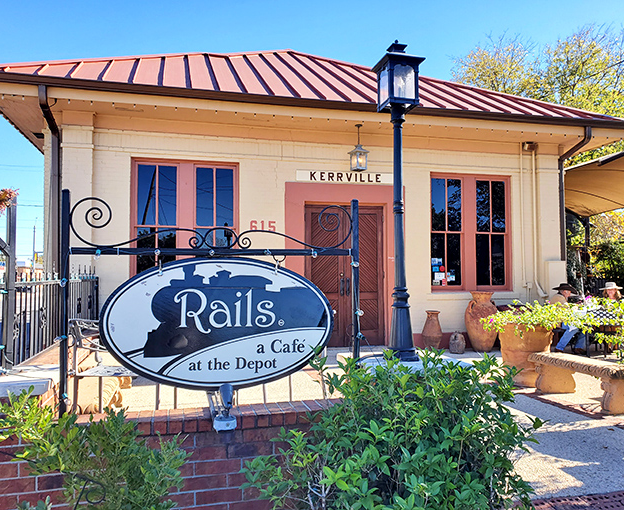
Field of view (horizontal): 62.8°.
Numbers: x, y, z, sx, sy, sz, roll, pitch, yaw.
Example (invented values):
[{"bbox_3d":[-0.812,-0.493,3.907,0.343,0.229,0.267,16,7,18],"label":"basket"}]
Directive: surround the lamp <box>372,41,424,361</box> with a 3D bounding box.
[{"bbox_3d":[0.550,-0.351,3.173,0.260,1.994,0.260,0,-3,-14],"label":"lamp"}]

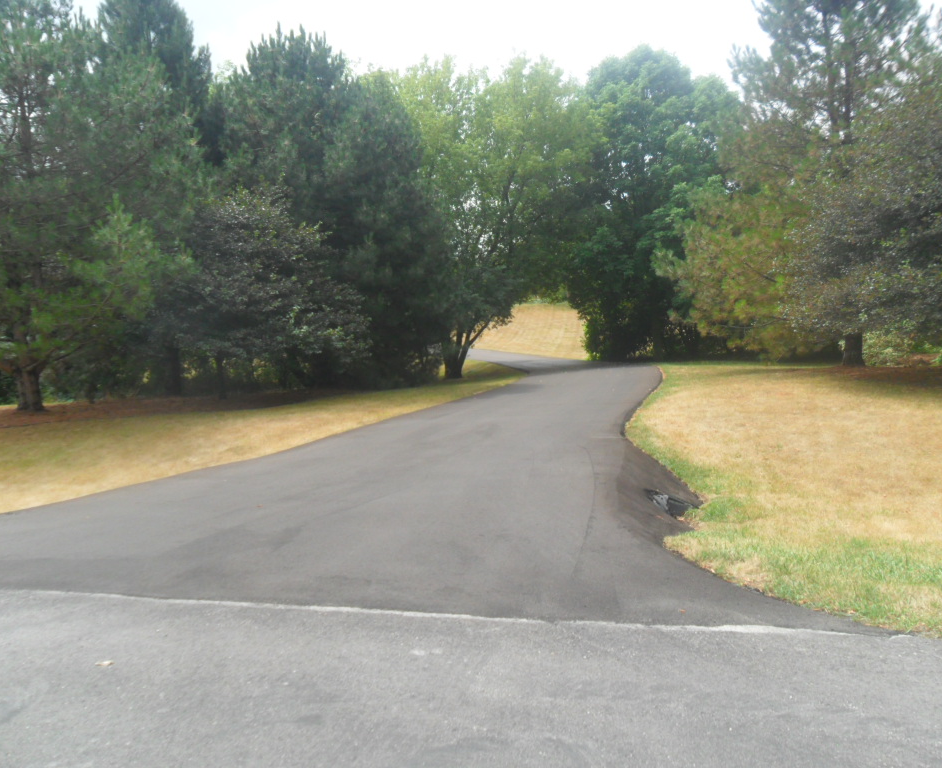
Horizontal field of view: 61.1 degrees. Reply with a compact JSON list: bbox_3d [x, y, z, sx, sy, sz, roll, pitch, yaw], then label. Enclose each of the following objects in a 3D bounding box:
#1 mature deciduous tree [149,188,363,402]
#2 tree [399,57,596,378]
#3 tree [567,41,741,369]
[{"bbox_3d":[-4.823,-2.074,18.300,4.700,4.670,4.900,0,3,0],"label":"mature deciduous tree"},{"bbox_3d":[0.879,-5.524,26.500,6.240,10.360,6.400,0,3,0],"label":"tree"},{"bbox_3d":[7.613,-7.571,33.500,6.900,12.780,7.300,0,3,0],"label":"tree"}]

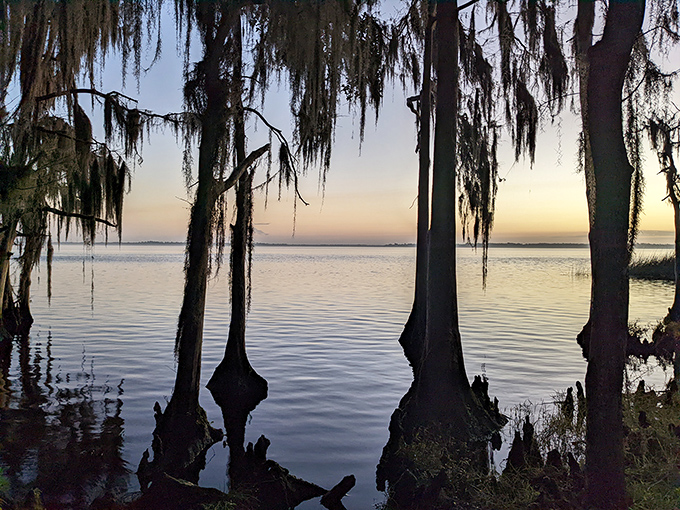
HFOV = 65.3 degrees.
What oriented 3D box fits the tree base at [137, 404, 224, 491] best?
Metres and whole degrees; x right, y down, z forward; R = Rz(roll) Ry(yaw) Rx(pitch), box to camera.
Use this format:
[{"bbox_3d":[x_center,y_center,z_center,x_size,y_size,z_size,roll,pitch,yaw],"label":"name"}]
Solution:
[{"bbox_3d":[-1.340,1.590,4.450,0.690,0.680,0.620,0,1,0],"label":"tree base"}]

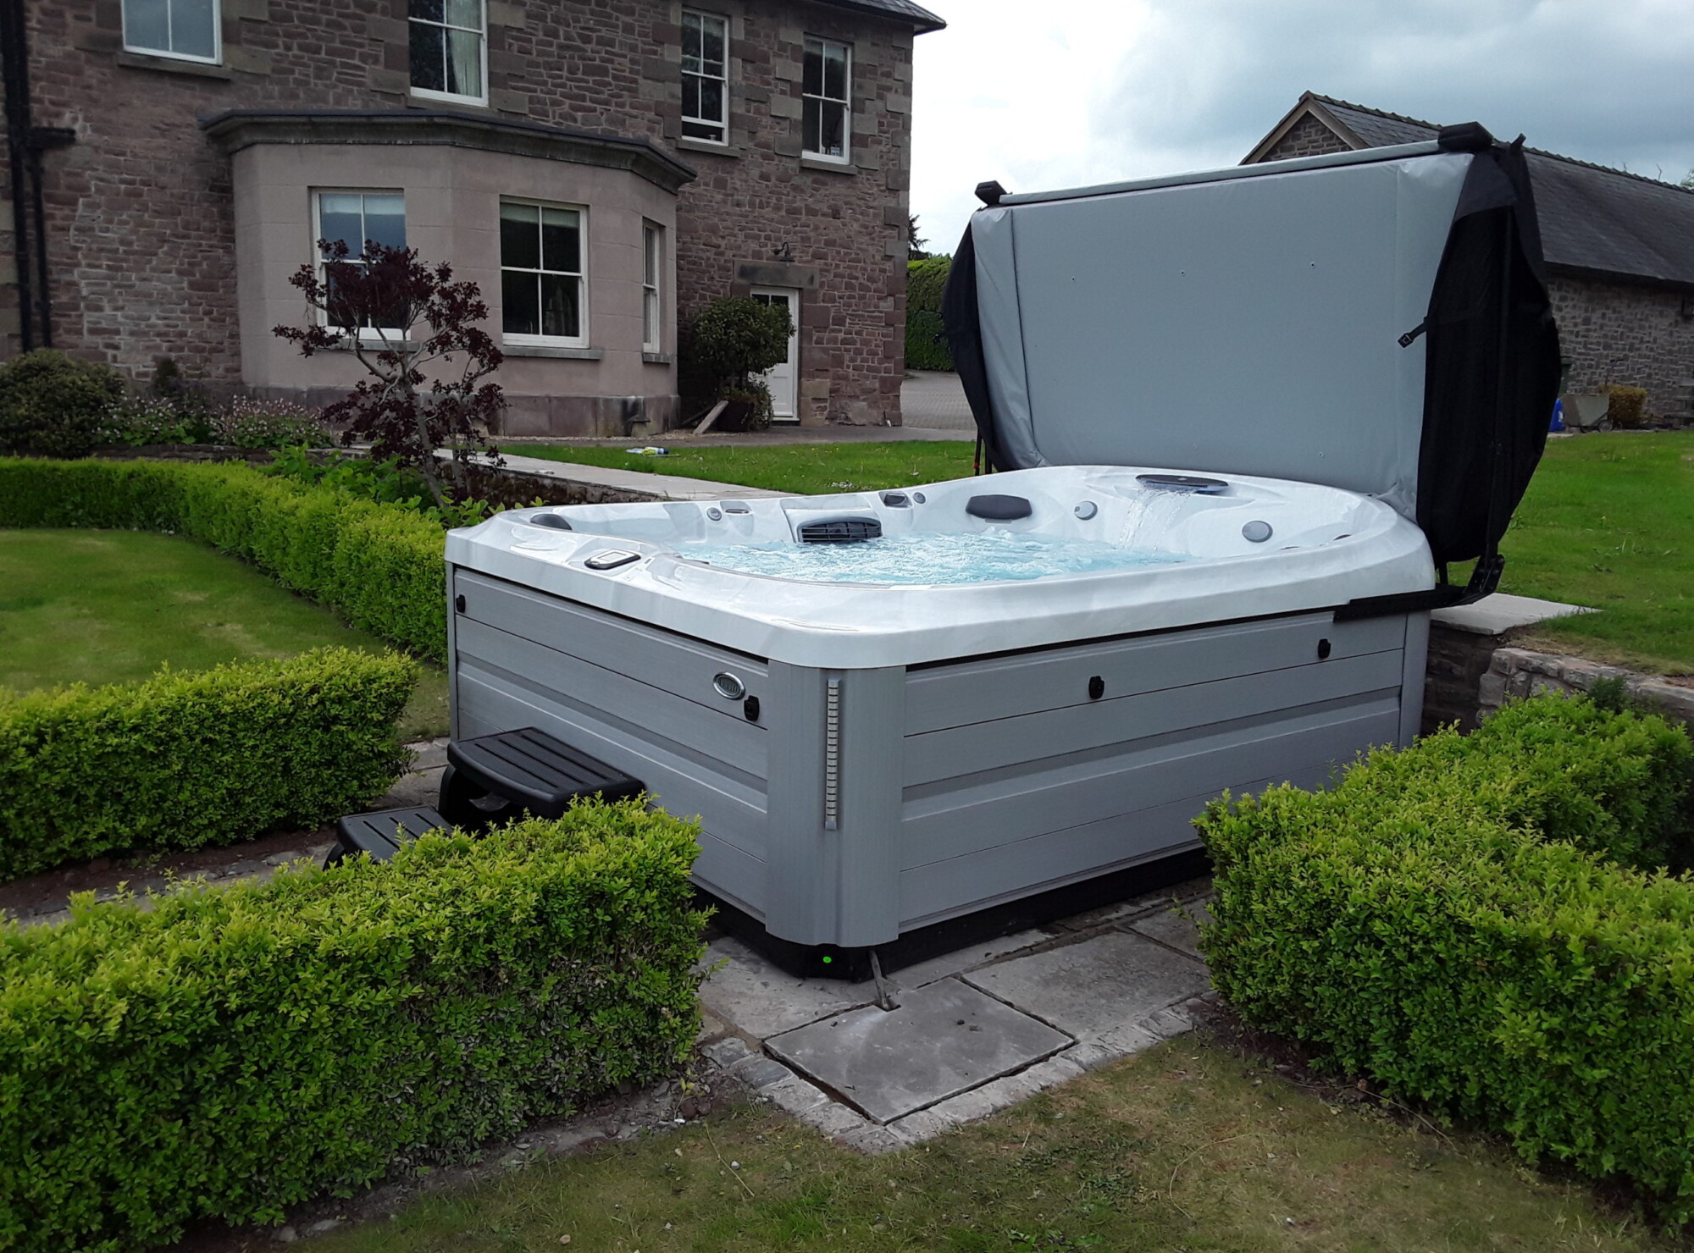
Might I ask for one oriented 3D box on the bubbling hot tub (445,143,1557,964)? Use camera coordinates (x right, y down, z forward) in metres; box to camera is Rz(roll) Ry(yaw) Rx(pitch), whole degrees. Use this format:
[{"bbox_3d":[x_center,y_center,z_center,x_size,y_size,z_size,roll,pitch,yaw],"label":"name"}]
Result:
[{"bbox_3d":[0.408,-0.535,4.391,2.916,2.138,2.389,-6,12,-37],"label":"bubbling hot tub"}]

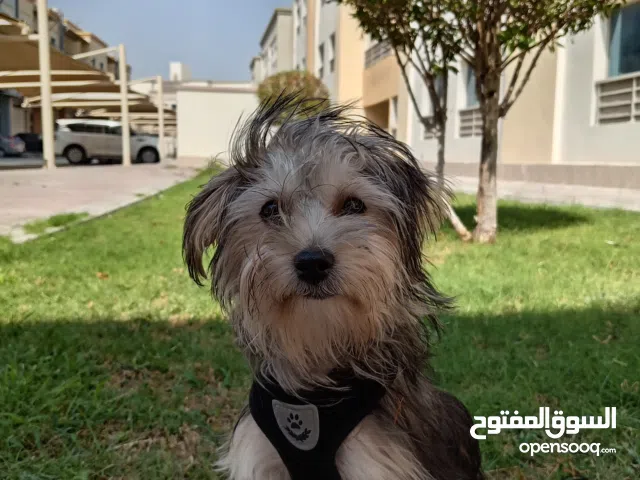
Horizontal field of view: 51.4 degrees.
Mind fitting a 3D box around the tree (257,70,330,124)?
[{"bbox_3d":[-0.610,-2.660,15.300,1.720,2.450,1.720,0,7,0],"label":"tree"}]

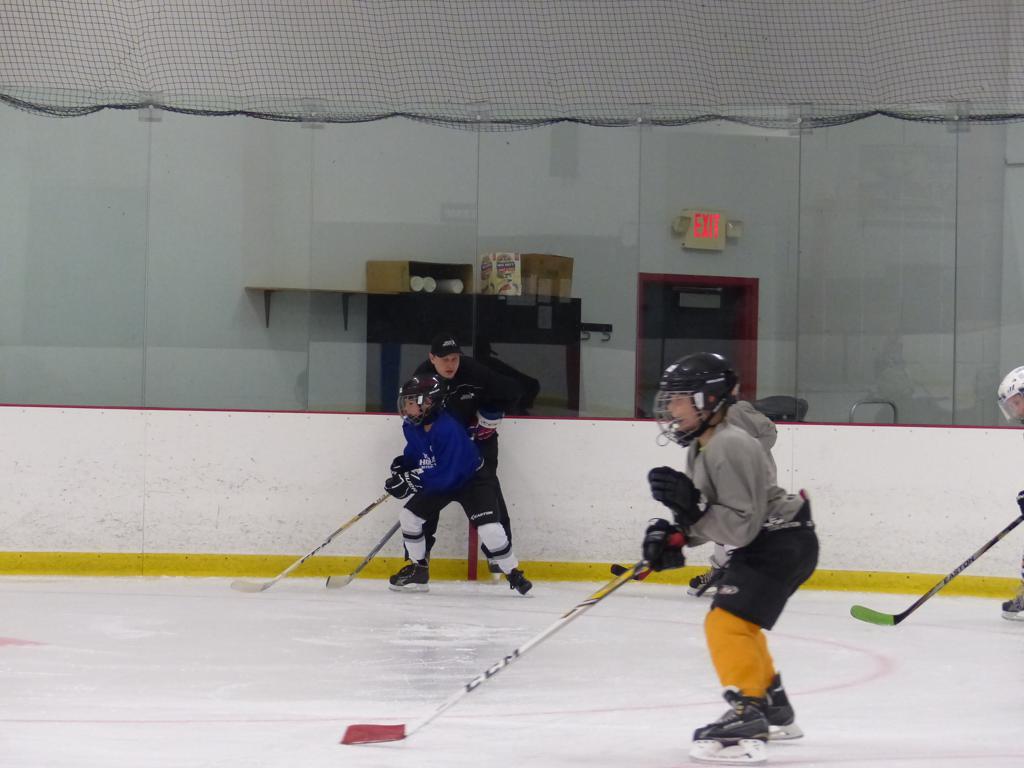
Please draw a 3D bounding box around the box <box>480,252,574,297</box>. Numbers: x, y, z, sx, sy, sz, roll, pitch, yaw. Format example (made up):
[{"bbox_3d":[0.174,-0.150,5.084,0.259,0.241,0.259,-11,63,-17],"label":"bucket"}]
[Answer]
[{"bbox_3d":[0.113,-0.797,27.200,0.570,0.300,0.370,1,0,-36],"label":"box"}]

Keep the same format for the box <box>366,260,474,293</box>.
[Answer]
[{"bbox_3d":[-0.658,-0.771,26.800,0.570,0.225,0.460,1,0,-36],"label":"box"}]

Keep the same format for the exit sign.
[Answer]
[{"bbox_3d":[1.457,-1.161,28.200,0.350,0.285,0.080,1,0,-34],"label":"exit sign"}]

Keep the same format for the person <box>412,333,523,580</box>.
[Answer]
[{"bbox_3d":[-0.291,0.496,24.500,0.600,1.640,0.520,1,0,25],"label":"person"}]

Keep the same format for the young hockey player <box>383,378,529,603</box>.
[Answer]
[{"bbox_3d":[-0.346,0.616,23.600,0.710,1.390,0.600,1,0,-33],"label":"young hockey player"}]

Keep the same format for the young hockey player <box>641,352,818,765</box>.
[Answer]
[{"bbox_3d":[0.750,0.582,12.950,0.620,1.390,0.520,1,0,-10],"label":"young hockey player"}]

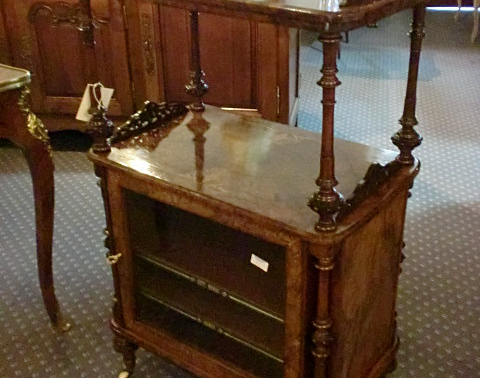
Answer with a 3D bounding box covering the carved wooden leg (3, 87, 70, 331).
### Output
[{"bbox_3d":[-0.526,0.089,1.742,0.120,0.748,0.095,-8,29,-12],"label":"carved wooden leg"}]

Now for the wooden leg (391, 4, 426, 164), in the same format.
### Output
[{"bbox_3d":[0.328,-0.195,1.238,0.060,0.325,0.060,19,34,34],"label":"wooden leg"}]

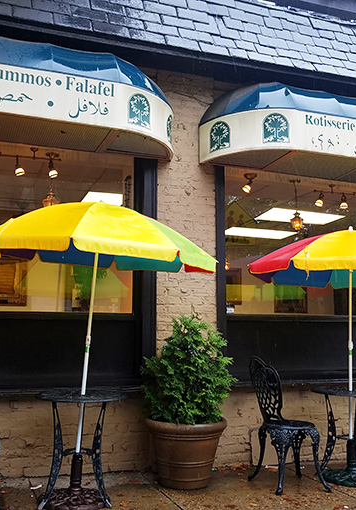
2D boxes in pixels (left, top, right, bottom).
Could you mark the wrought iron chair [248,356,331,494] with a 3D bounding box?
[{"bbox_3d":[0.768,1.196,3.697,0.512,0.890,0.419,3,-10,-16],"label":"wrought iron chair"}]

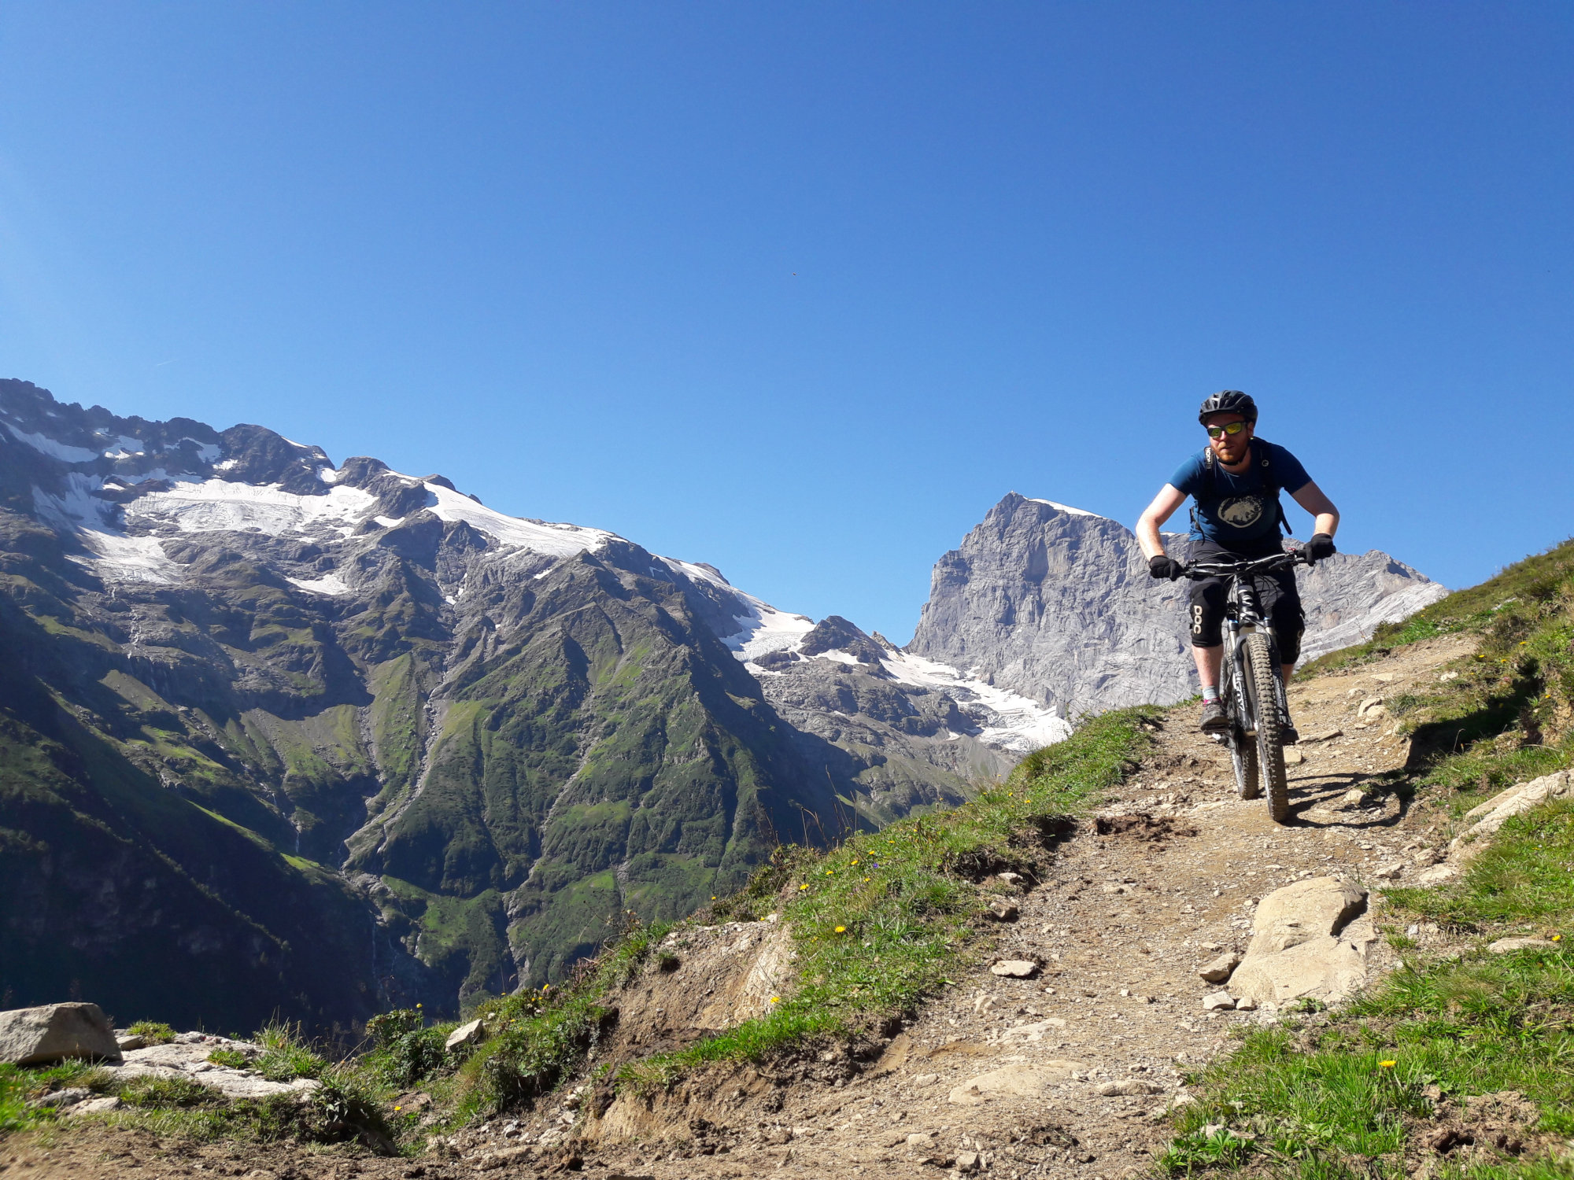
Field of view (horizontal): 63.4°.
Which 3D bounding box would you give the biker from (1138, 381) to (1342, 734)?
[{"bbox_3d":[1.903,-0.064,5.408,0.799,1.411,0.905,-2,-9,14],"label":"biker"}]

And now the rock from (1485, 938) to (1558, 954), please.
[{"bbox_3d":[1.787,0.867,3.100,0.155,0.035,0.100,-3,-9,18],"label":"rock"}]

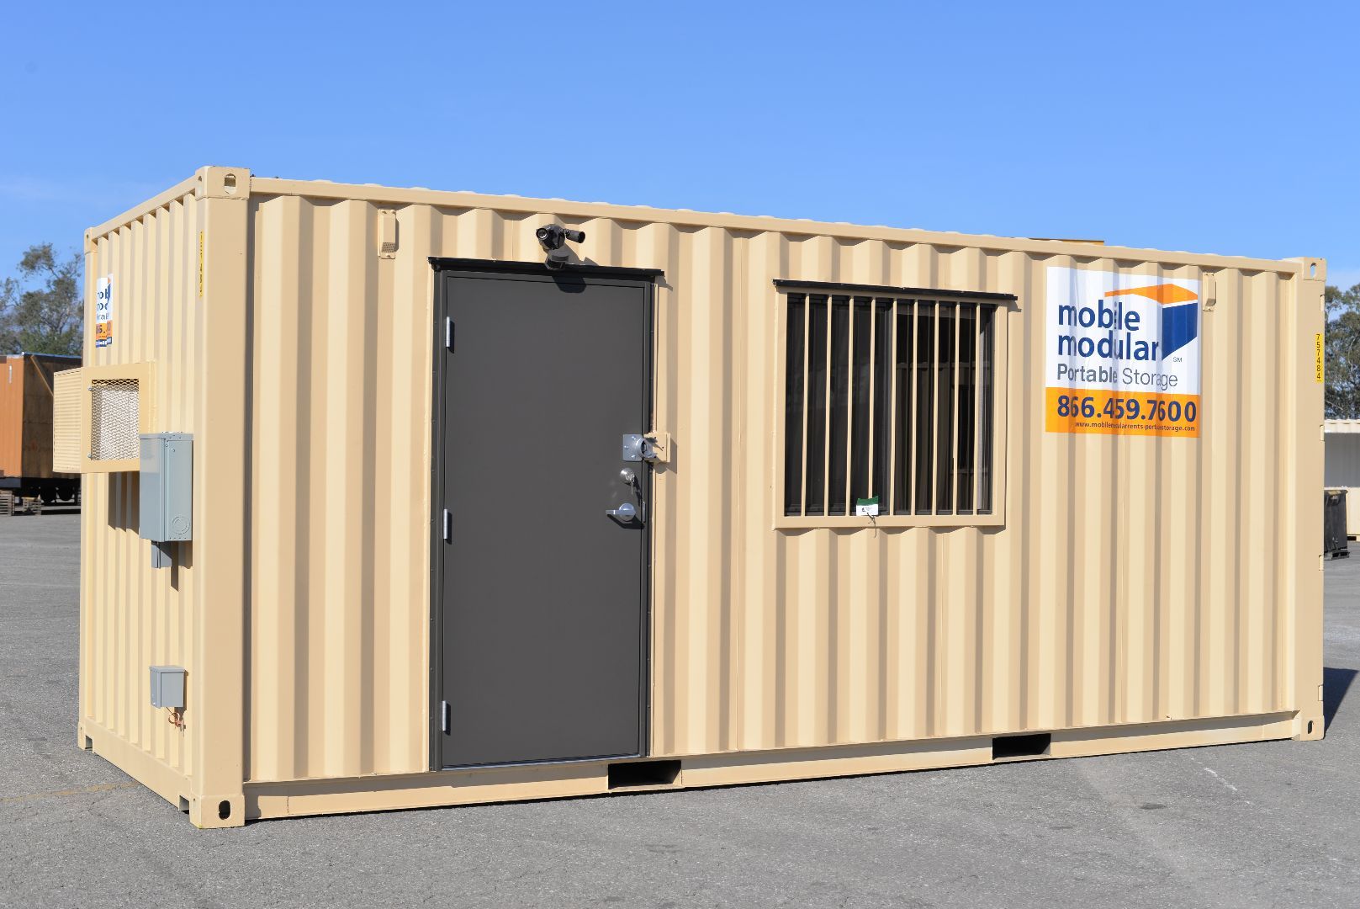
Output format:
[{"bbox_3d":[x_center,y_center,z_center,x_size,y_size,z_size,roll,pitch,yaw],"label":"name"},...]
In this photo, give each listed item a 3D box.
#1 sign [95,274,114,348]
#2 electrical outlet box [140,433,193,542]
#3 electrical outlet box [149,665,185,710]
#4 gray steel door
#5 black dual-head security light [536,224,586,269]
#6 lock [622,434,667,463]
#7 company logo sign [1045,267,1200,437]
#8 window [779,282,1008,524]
[{"bbox_3d":[-2.794,-0.697,9.188,0.030,0.343,0.380,1,0,-28],"label":"sign"},{"bbox_3d":[-2.092,0.135,7.687,0.130,0.428,0.359,1,0,-28],"label":"electrical outlet box"},{"bbox_3d":[-2.083,0.947,7.677,0.102,0.150,0.152,1,0,-28],"label":"electrical outlet box"},{"bbox_3d":[-0.591,0.277,8.083,1.013,2.073,0.065,1,0,-28],"label":"gray steel door"},{"bbox_3d":[-0.512,-0.879,8.015,0.220,0.189,0.155,1,0,-28],"label":"black dual-head security light"},{"bbox_3d":[-0.148,-0.028,8.263,0.204,0.120,0.065,1,0,-28],"label":"lock"},{"bbox_3d":[2.254,-0.508,9.587,1.010,0.819,0.036,1,0,-28],"label":"company logo sign"},{"bbox_3d":[1.010,-0.211,8.921,1.295,1.113,0.090,1,0,-28],"label":"window"}]

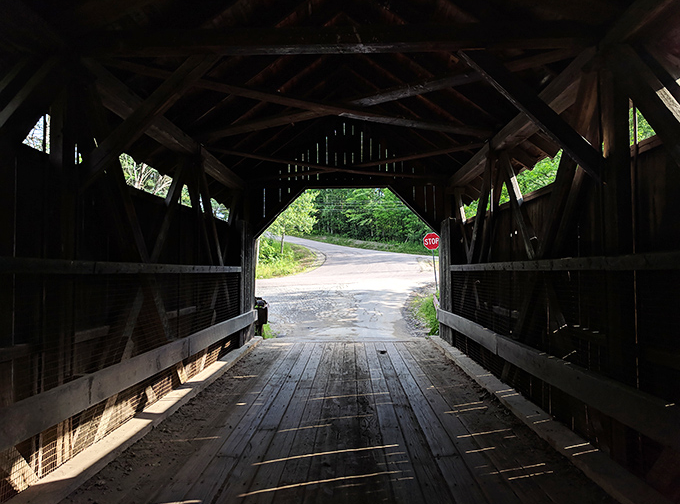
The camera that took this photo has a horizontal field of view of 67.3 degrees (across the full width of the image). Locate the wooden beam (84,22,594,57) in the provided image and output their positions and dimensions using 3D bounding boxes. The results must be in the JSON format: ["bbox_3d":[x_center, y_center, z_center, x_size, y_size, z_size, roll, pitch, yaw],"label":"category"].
[{"bbox_3d":[0.019,-1.873,4.517,4.750,0.158,0.168,-1,-2,1],"label":"wooden beam"}]

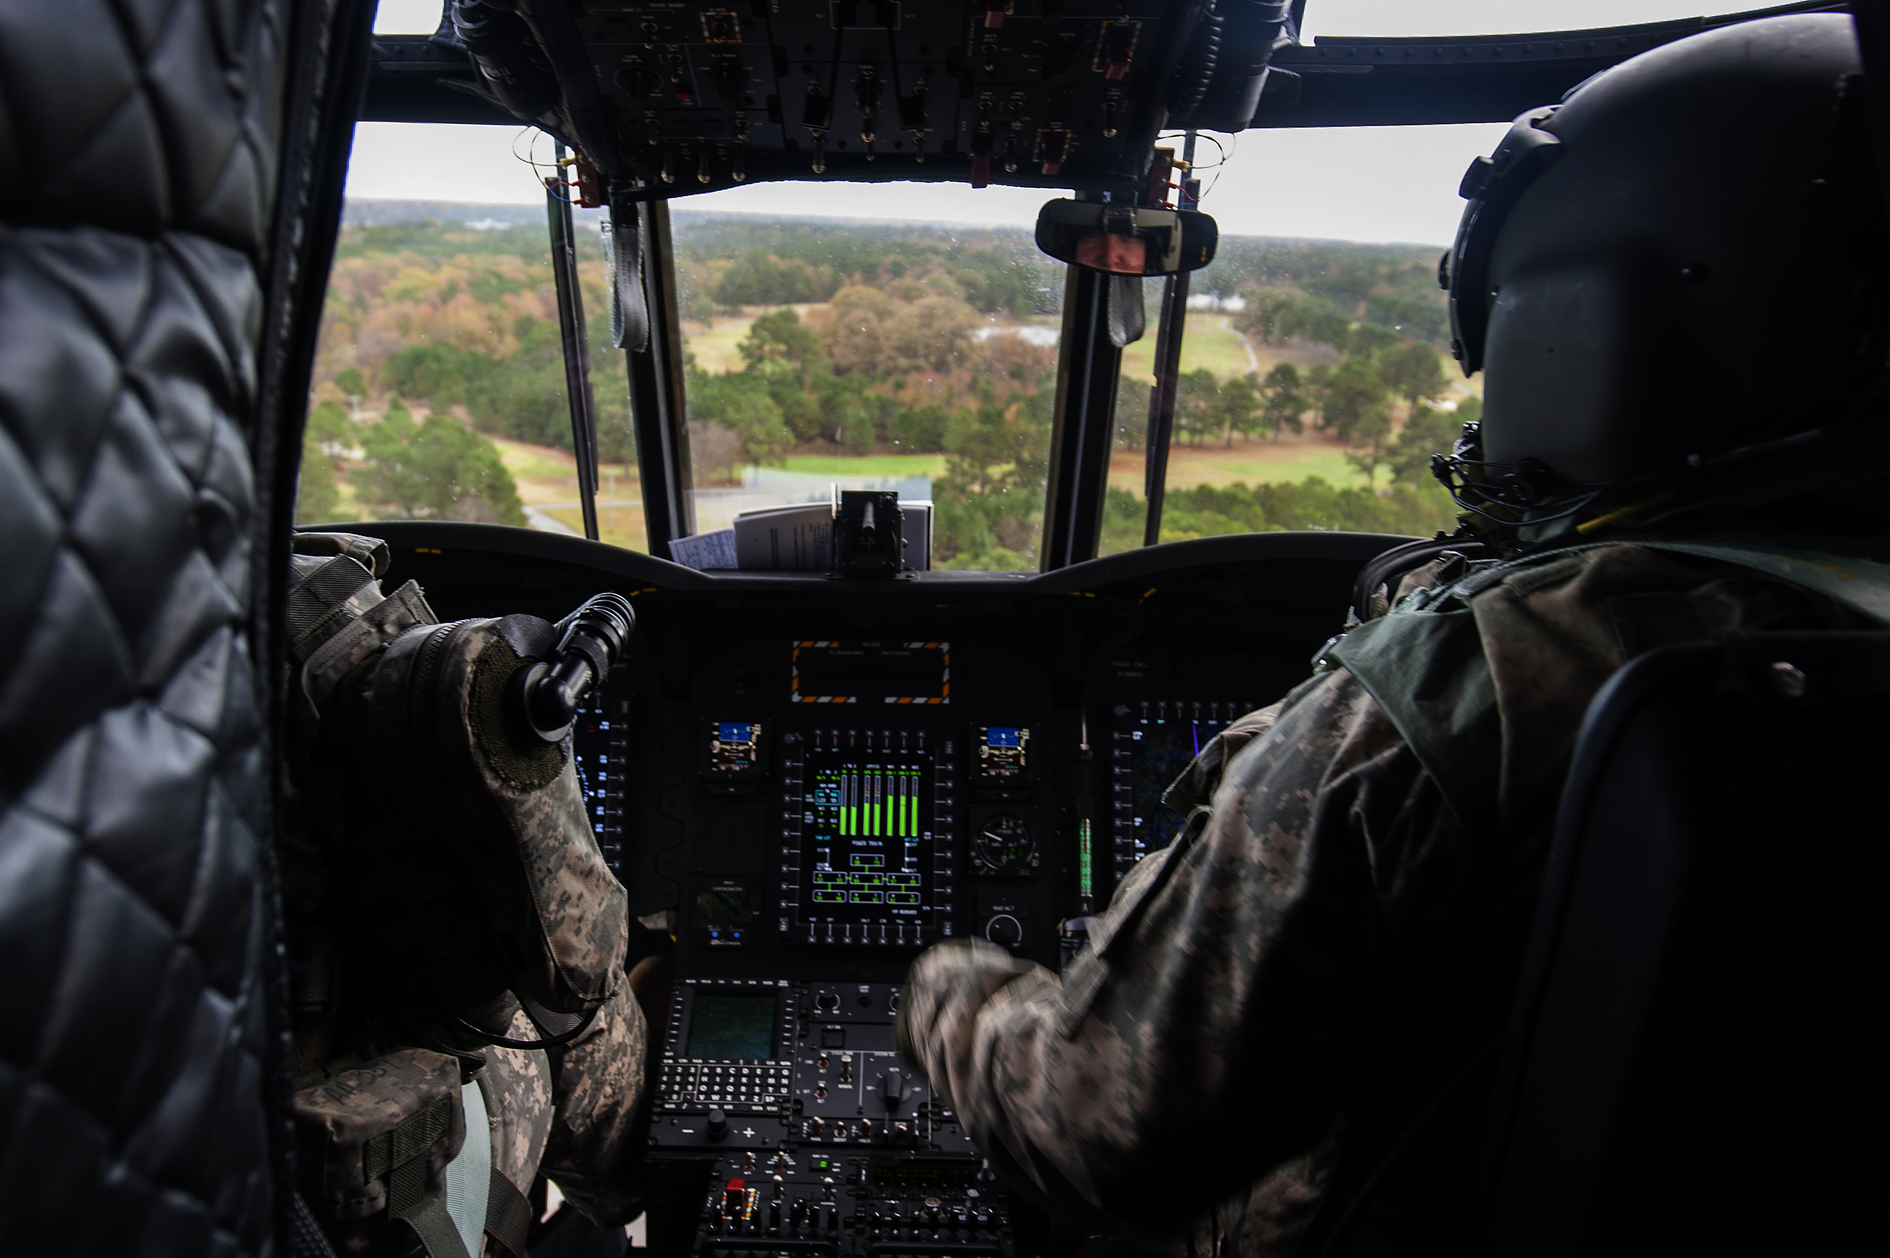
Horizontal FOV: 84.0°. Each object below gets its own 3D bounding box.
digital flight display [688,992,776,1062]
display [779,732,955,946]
[{"bbox_3d":[-0.236,0.443,1.172,0.094,0.020,0.069,1,63,1],"label":"digital flight display"},{"bbox_3d":[-0.089,0.237,1.207,0.201,0.248,0.030,1,-5,1],"label":"display"}]

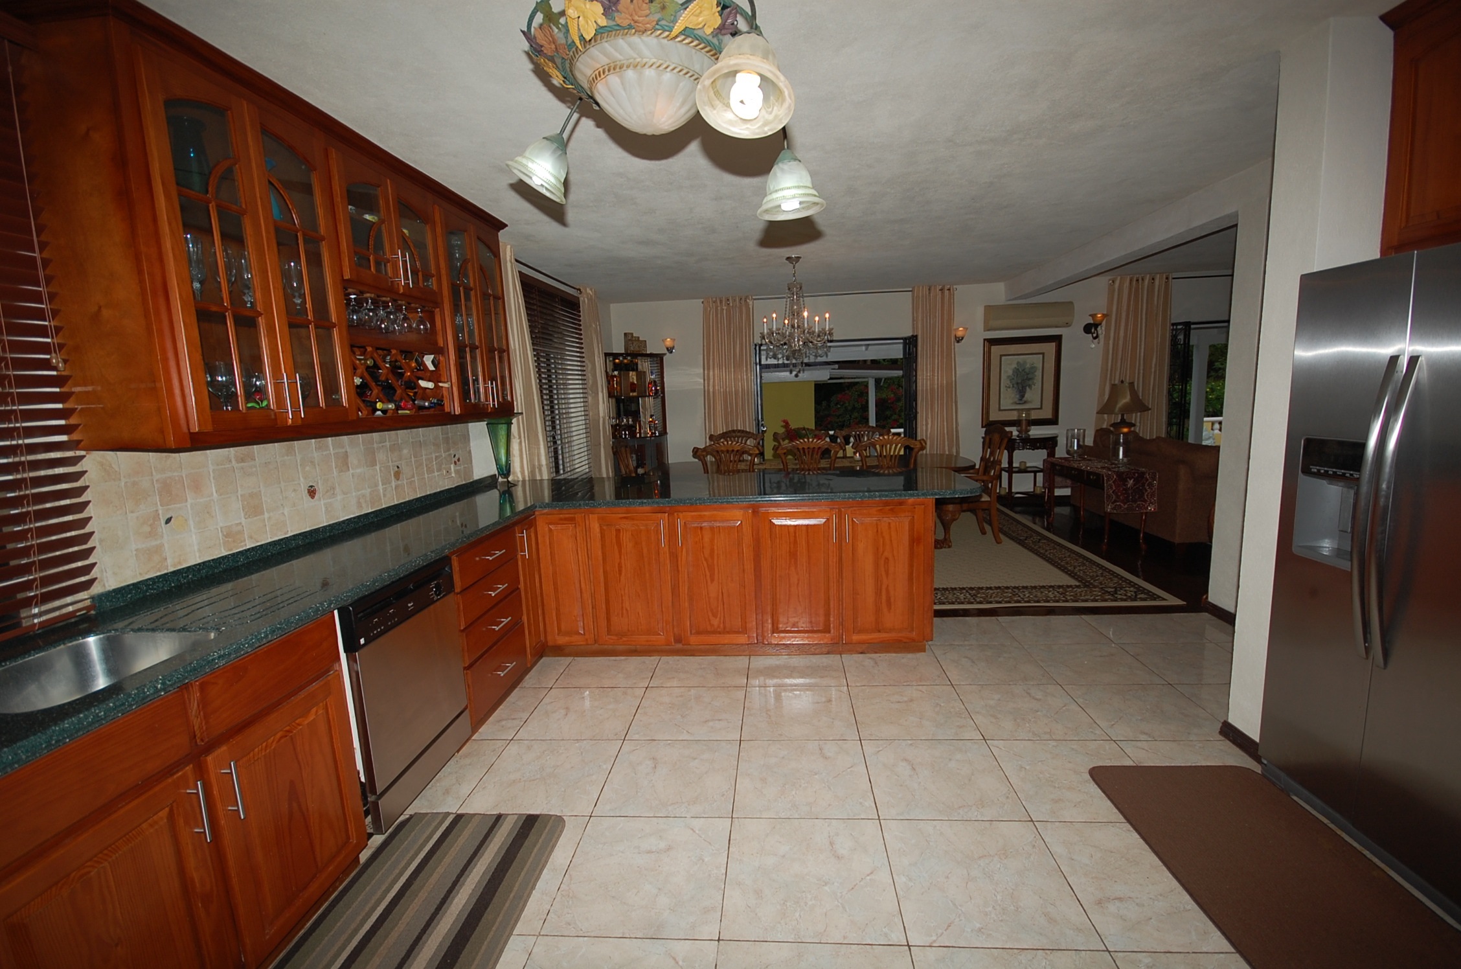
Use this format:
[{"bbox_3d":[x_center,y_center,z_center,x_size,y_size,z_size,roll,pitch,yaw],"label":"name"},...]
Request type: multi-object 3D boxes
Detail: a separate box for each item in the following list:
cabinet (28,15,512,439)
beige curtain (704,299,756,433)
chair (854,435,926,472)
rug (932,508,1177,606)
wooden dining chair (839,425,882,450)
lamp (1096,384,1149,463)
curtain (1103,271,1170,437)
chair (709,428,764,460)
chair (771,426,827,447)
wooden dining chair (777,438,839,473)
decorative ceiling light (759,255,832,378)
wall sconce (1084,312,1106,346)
[{"bbox_3d":[-1.599,-0.832,2.699,0.360,1.150,2.220,-2,8,5],"label":"cabinet"},{"bbox_3d":[0.013,-0.943,7.383,0.600,2.560,0.130,-2,8,5],"label":"beige curtain"},{"bbox_3d":[1.354,0.091,5.349,0.600,1.075,0.600,-2,9,5],"label":"chair"},{"bbox_3d":[0.936,0.563,5.823,4.250,0.014,3.550,-2,8,5],"label":"rug"},{"bbox_3d":[1.389,-0.027,6.100,0.580,1.075,0.600,-2,9,5],"label":"wooden dining chair"},{"bbox_3d":[3.401,-0.527,5.280,0.450,0.720,0.450,-2,9,5],"label":"lamp"},{"bbox_3d":[4.438,-1.011,6.715,0.770,2.500,0.140,-2,9,5],"label":"curtain"},{"bbox_3d":[0.073,-0.011,6.352,0.570,1.070,0.580,-2,8,5],"label":"chair"},{"bbox_3d":[0.730,-0.032,6.298,0.570,1.070,0.580,-2,8,5],"label":"chair"},{"bbox_3d":[0.698,0.114,5.405,0.600,1.075,0.600,-2,9,5],"label":"wooden dining chair"},{"bbox_3d":[0.575,-1.469,5.358,0.640,1.040,0.640,-2,9,5],"label":"decorative ceiling light"},{"bbox_3d":[4.133,-1.741,6.889,0.210,0.390,0.310,-2,8,5],"label":"wall sconce"}]

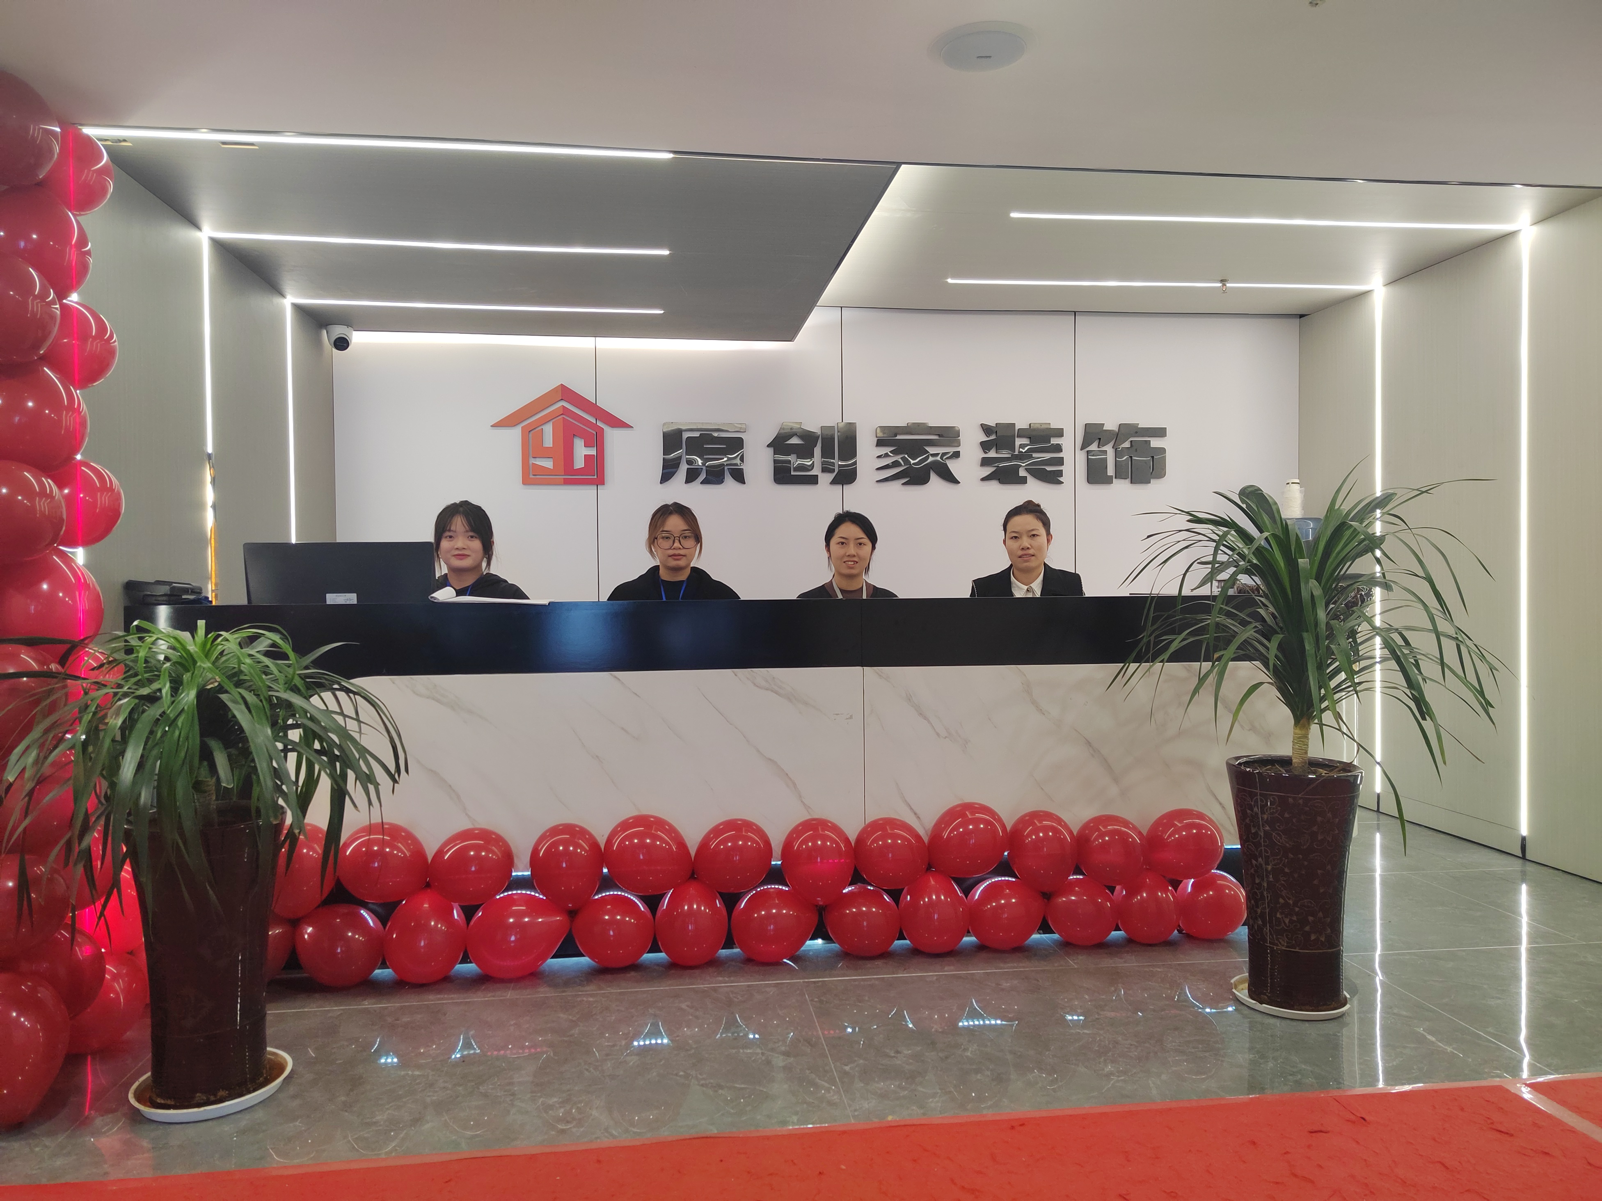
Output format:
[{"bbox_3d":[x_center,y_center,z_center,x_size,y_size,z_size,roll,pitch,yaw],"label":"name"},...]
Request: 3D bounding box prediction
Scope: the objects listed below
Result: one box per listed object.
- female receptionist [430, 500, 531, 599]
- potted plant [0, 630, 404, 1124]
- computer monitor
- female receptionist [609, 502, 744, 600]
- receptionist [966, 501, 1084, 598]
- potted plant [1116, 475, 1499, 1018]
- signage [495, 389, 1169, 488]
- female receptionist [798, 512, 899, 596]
[{"bbox_3d":[-1.129,0.365,3.564,0.470,1.406,0.520,-1,1,-11],"label":"female receptionist"},{"bbox_3d":[-1.327,0.568,2.379,0.870,1.045,0.850,-1,1,-7],"label":"potted plant"},{"bbox_3d":[-1.438,0.037,3.329,0.560,0.430,0.170,-1,1,-2],"label":"computer monitor"},{"bbox_3d":[-0.423,0.359,3.652,0.480,1.401,0.520,-1,1,-7],"label":"female receptionist"},{"bbox_3d":[0.834,0.345,3.808,0.460,1.401,0.520,-1,1,1],"label":"receptionist"},{"bbox_3d":[1.306,0.363,2.824,0.930,1.390,0.900,-1,1,-7],"label":"potted plant"},{"bbox_3d":[0.217,-0.823,5.335,3.450,0.490,0.050,-1,1,-7],"label":"signage"},{"bbox_3d":[0.188,0.368,3.728,0.450,1.370,0.520,-1,1,-3],"label":"female receptionist"}]

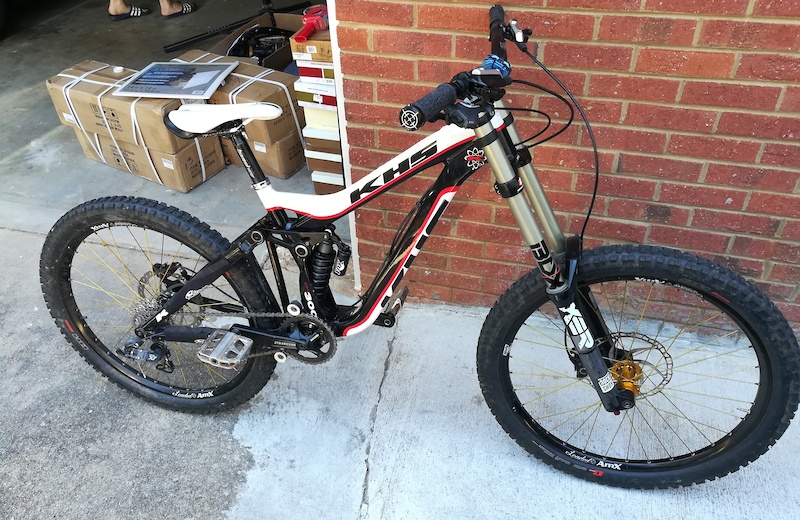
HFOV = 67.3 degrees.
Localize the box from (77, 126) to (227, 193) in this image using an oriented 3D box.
[{"bbox_3d":[-1.179,-0.531,2.820,0.690,0.175,0.255,18,42,24],"label":"box"}]

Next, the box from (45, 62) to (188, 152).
[{"bbox_3d":[-1.183,-0.683,2.662,0.700,0.201,0.264,17,41,23],"label":"box"}]

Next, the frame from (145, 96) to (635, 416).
[{"bbox_3d":[-0.072,-0.021,1.333,1.220,0.700,0.250,6,32,12],"label":"frame"}]

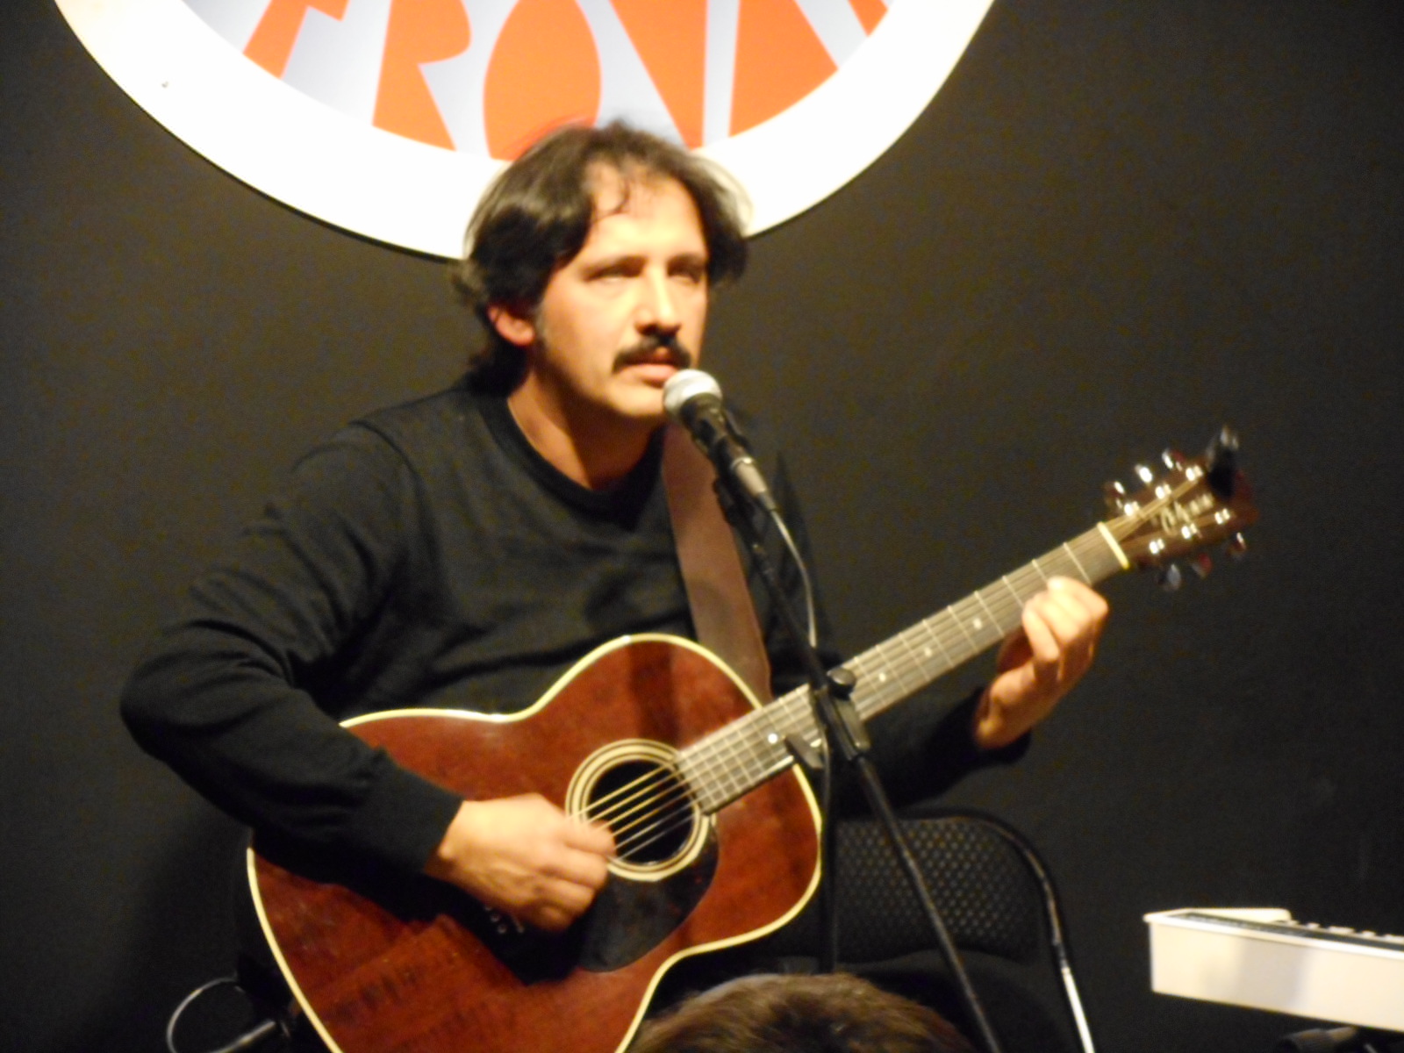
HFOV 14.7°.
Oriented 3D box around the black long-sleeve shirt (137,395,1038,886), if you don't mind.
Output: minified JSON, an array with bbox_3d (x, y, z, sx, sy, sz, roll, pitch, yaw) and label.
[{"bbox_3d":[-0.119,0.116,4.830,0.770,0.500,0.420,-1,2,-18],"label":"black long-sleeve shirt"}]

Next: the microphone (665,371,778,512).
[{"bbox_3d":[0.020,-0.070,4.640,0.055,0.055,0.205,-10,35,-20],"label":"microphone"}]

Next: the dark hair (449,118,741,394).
[{"bbox_3d":[-0.091,-0.239,4.825,0.235,0.245,0.265,-1,3,-33],"label":"dark hair"}]

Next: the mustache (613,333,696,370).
[{"bbox_3d":[-0.041,-0.152,4.735,0.075,0.032,0.027,-1,3,-33],"label":"mustache"}]

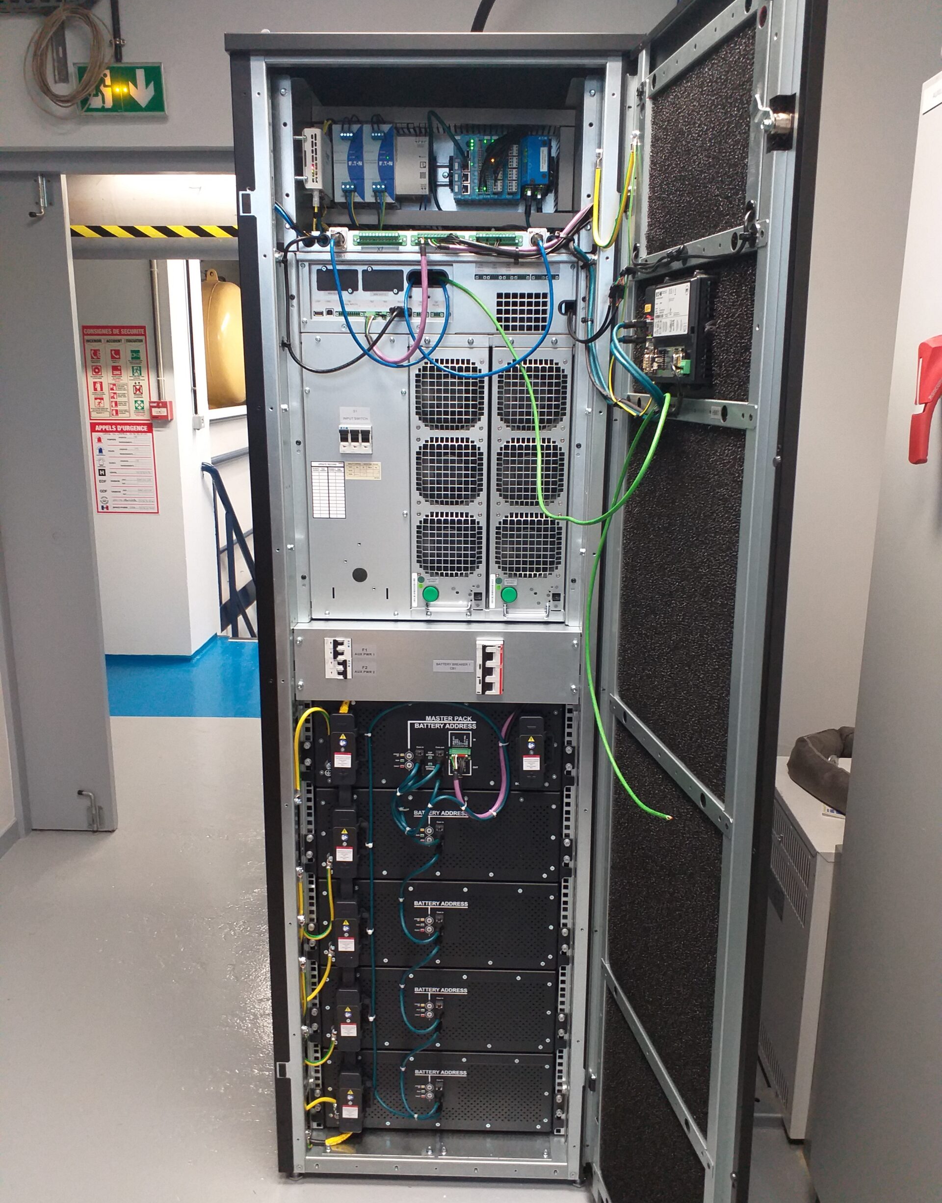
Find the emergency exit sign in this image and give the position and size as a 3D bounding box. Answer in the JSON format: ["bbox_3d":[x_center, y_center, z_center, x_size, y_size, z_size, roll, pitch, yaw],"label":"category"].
[{"bbox_3d":[-0.984,-1.445,2.670,0.250,0.130,0.045,1,12,1],"label":"emergency exit sign"}]

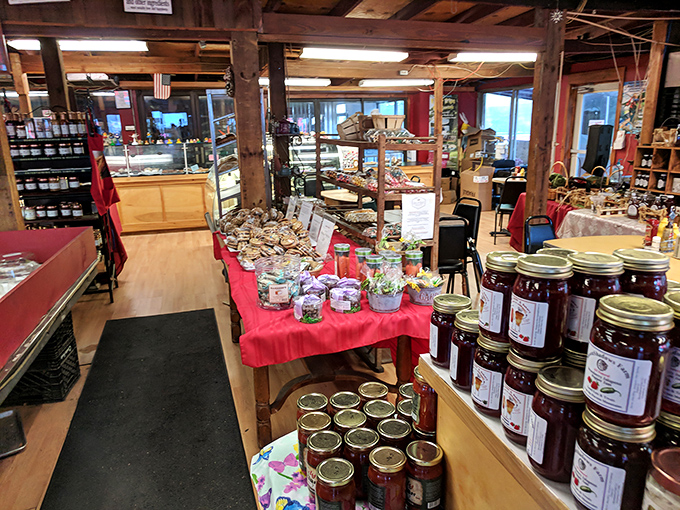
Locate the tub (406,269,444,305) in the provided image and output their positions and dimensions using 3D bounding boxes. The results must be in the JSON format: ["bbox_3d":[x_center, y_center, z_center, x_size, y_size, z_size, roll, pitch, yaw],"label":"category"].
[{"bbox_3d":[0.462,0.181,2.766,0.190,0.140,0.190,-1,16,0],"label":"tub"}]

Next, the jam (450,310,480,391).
[{"bbox_3d":[0.235,0.165,0.891,0.079,0.128,0.079,7,16,24],"label":"jam"}]

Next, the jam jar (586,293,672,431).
[{"bbox_3d":[0.319,0.116,0.568,0.079,0.128,0.079,-8,17,-30],"label":"jam jar"}]

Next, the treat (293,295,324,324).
[{"bbox_3d":[-0.160,0.270,2.568,0.140,0.100,0.140,-2,16,-4],"label":"treat"}]

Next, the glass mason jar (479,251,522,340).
[{"bbox_3d":[0.255,0.063,0.772,0.079,0.128,0.079,-3,15,-12],"label":"glass mason jar"}]

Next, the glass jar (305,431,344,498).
[{"bbox_3d":[-0.029,0.440,1.055,0.078,0.124,0.078,-1,14,0],"label":"glass jar"}]

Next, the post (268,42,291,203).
[{"bbox_3d":[-0.687,-1.215,5.888,0.180,2.440,0.180,-5,16,-17],"label":"post"}]

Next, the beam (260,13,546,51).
[{"bbox_3d":[0.750,-2.277,5.243,3.180,0.240,0.150,-6,16,-17],"label":"beam"}]

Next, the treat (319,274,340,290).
[{"bbox_3d":[-0.056,0.165,2.648,0.120,0.085,0.120,-1,16,-1],"label":"treat"}]

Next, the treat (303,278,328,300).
[{"bbox_3d":[-0.126,0.180,2.595,0.120,0.085,0.120,-1,16,-3],"label":"treat"}]

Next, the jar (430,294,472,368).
[{"bbox_3d":[0.209,0.140,0.958,0.080,0.128,0.080,0,16,6],"label":"jar"}]

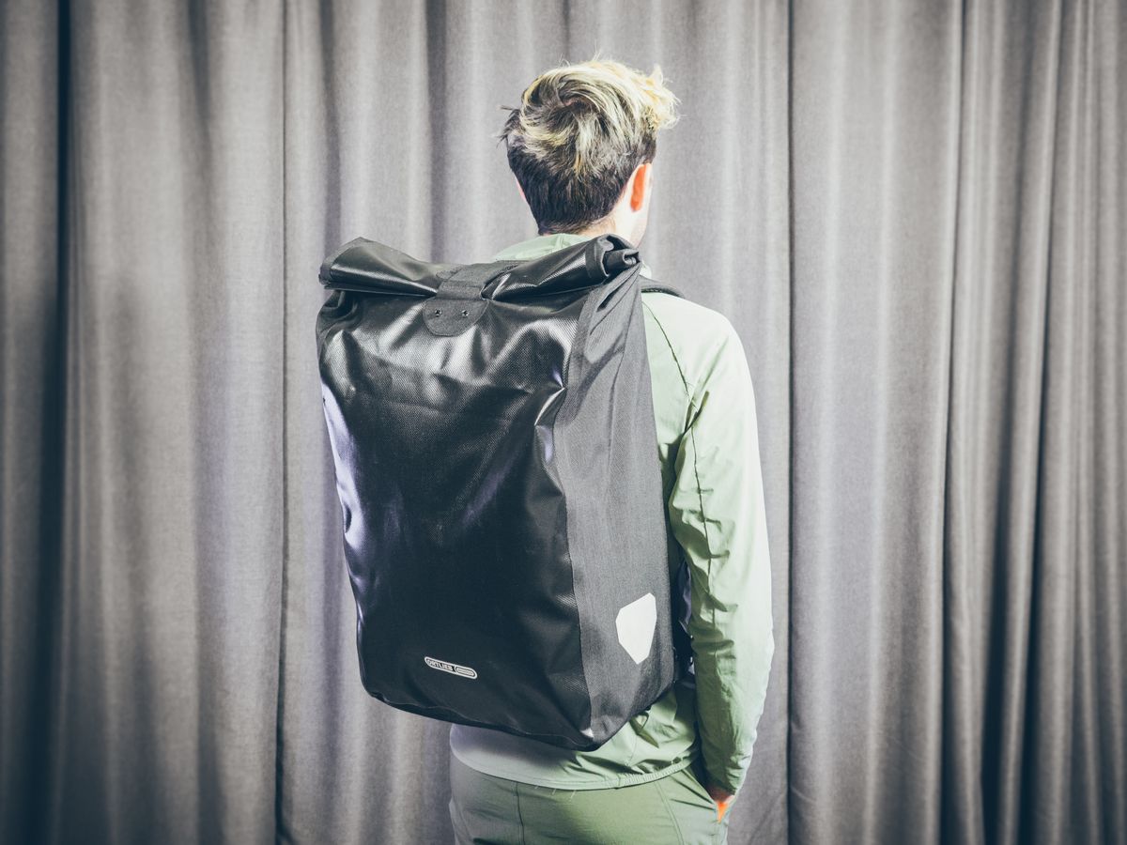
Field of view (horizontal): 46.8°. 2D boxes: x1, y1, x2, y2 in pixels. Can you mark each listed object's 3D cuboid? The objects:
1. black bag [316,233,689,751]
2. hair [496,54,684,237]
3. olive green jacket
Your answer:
[{"bbox_3d":[-0.072,0.060,1.460,0.340,0.520,0.210,0,5,34],"label":"black bag"},{"bbox_3d":[0.027,-0.352,1.680,0.178,0.225,0.215,0,0,27],"label":"hair"},{"bbox_3d":[0.030,0.100,1.650,0.490,0.690,0.280,0,0,32],"label":"olive green jacket"}]

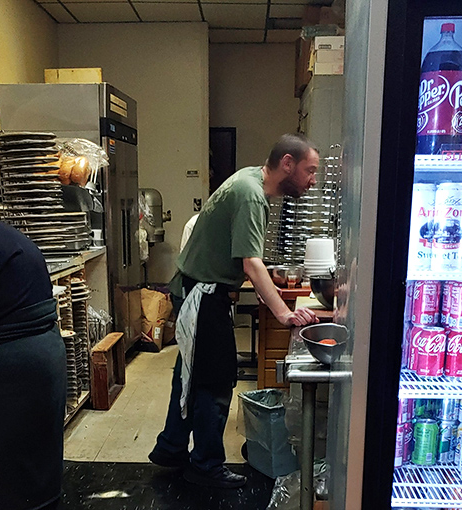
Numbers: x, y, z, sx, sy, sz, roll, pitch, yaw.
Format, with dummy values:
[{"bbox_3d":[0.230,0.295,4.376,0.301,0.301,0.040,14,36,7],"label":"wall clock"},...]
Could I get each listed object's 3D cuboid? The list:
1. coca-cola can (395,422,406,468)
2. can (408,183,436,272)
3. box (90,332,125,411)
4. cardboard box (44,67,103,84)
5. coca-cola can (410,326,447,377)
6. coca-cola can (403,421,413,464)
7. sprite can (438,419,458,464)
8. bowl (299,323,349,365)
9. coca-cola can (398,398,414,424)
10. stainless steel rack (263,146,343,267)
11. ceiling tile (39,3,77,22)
[{"bbox_3d":[0.460,0.541,1.406,0.066,0.122,0.066,0,10,0],"label":"coca-cola can"},{"bbox_3d":[0.425,-0.061,1.125,0.073,0.193,0.073,0,10,0],"label":"can"},{"bbox_3d":[-0.773,0.735,3.137,0.095,0.372,0.355,1,9,3],"label":"box"},{"bbox_3d":[-1.205,-1.364,3.778,0.430,0.130,0.220,0,9,-5],"label":"cardboard box"},{"bbox_3d":[0.534,0.257,1.310,0.066,0.122,0.066,0,10,0],"label":"coca-cola can"},{"bbox_3d":[0.514,0.554,1.484,0.066,0.122,0.066,1,9,3],"label":"coca-cola can"},{"bbox_3d":[0.650,0.536,1.433,0.066,0.122,0.066,0,11,2],"label":"sprite can"},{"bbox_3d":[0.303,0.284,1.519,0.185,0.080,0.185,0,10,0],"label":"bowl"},{"bbox_3d":[0.482,0.417,1.393,0.066,0.122,0.066,1,7,2],"label":"coca-cola can"},{"bbox_3d":[0.395,-0.258,2.828,0.370,0.690,0.340,1,9,3],"label":"stainless steel rack"},{"bbox_3d":[-1.601,-2.253,4.572,0.205,0.020,0.550,0,10,0],"label":"ceiling tile"}]

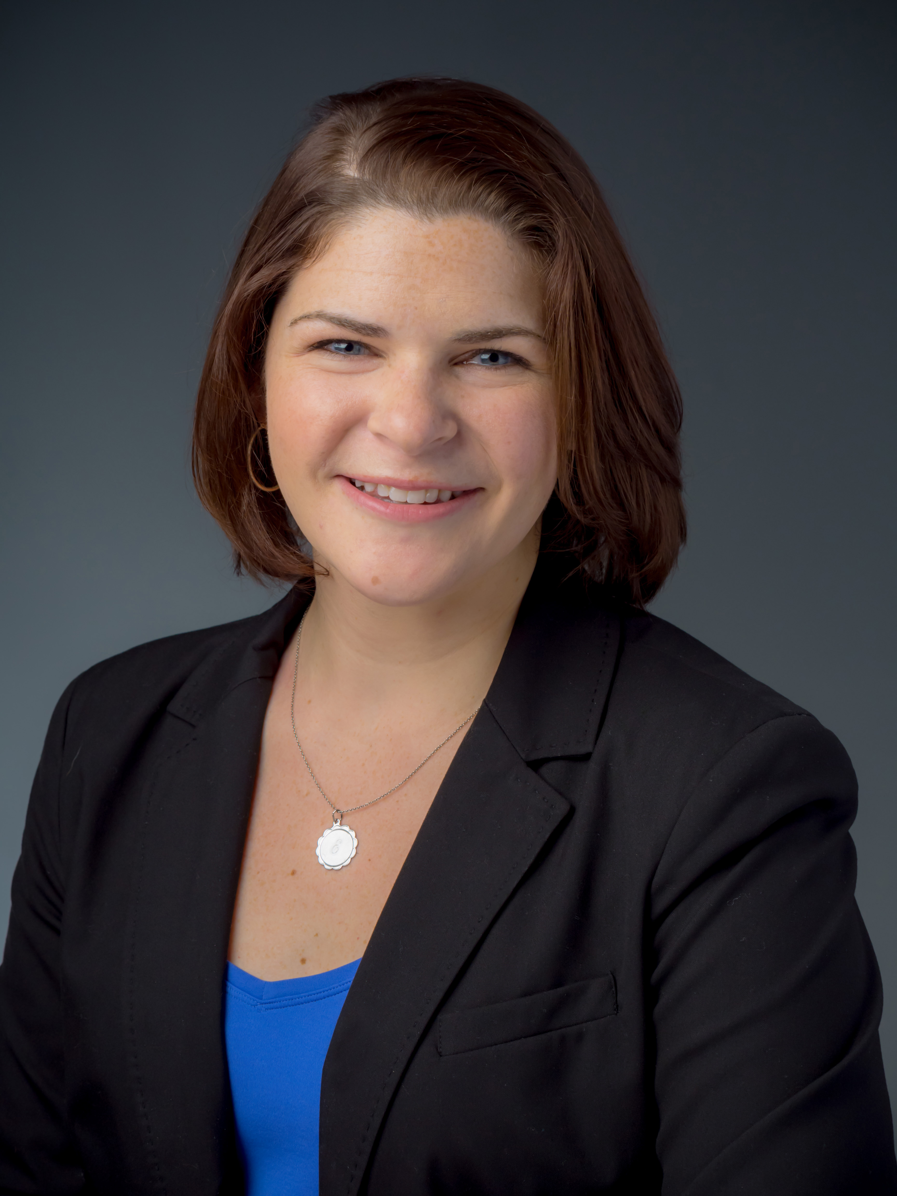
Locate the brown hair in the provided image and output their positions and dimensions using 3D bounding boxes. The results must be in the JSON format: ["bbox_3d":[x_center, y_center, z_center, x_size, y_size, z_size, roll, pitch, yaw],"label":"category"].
[{"bbox_3d":[-0.004,-0.115,1.985,0.217,0.237,0.212,4,3,5],"label":"brown hair"}]

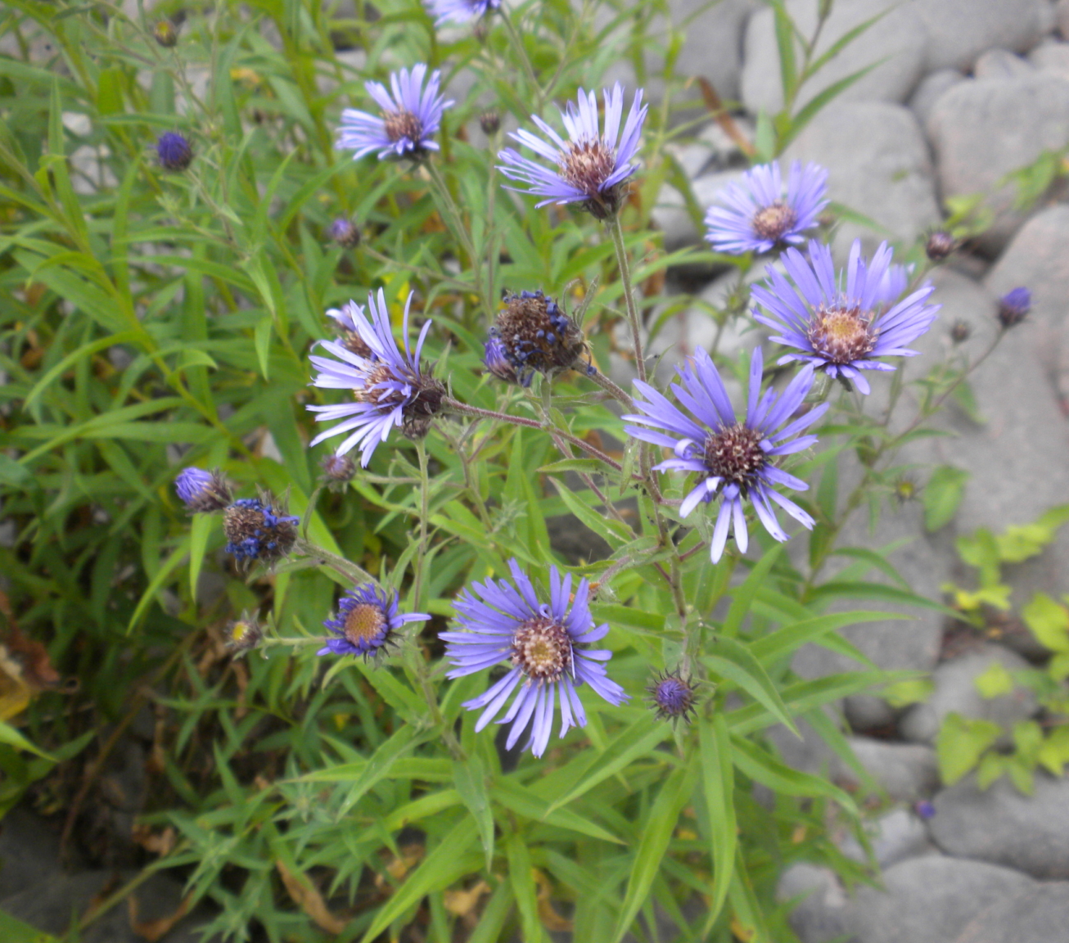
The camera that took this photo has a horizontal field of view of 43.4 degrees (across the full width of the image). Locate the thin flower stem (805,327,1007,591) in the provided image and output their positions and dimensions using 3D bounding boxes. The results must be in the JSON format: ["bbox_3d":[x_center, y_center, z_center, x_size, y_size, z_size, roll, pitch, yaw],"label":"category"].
[{"bbox_3d":[0.127,-0.004,0.460,0.009,0.118,0.010,37,18,0],"label":"thin flower stem"}]

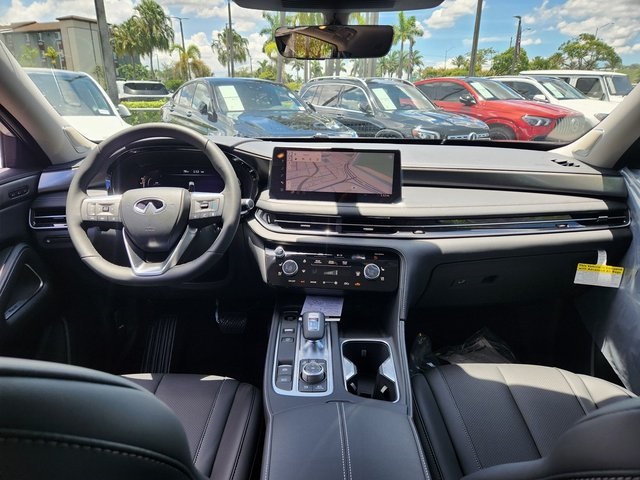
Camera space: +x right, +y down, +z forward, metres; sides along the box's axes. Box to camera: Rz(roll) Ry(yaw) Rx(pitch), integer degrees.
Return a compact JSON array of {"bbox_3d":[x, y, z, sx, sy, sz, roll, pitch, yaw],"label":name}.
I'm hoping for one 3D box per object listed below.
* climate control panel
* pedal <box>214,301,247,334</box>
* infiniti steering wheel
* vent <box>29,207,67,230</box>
[{"bbox_3d":[0.029,0.070,1.015,0.315,0.100,0.045,1,-2,4],"label":"climate control panel"},{"bbox_3d":[-0.306,0.271,1.470,0.105,0.110,0.060,0,-12,0],"label":"pedal"},{"bbox_3d":[-0.359,-0.080,0.928,0.375,0.355,0.095,1,-4,1],"label":"infiniti steering wheel"},{"bbox_3d":[-0.642,-0.054,1.040,0.145,0.058,0.040,-2,15,-6],"label":"vent"}]

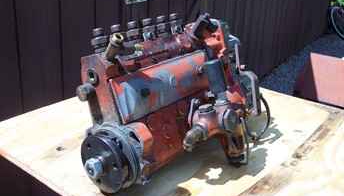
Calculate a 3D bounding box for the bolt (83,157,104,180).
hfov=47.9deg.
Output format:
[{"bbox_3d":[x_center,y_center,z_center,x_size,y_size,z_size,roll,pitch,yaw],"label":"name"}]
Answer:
[{"bbox_3d":[-0.107,0.098,0.543,0.025,0.025,0.016,13,26,38],"label":"bolt"}]

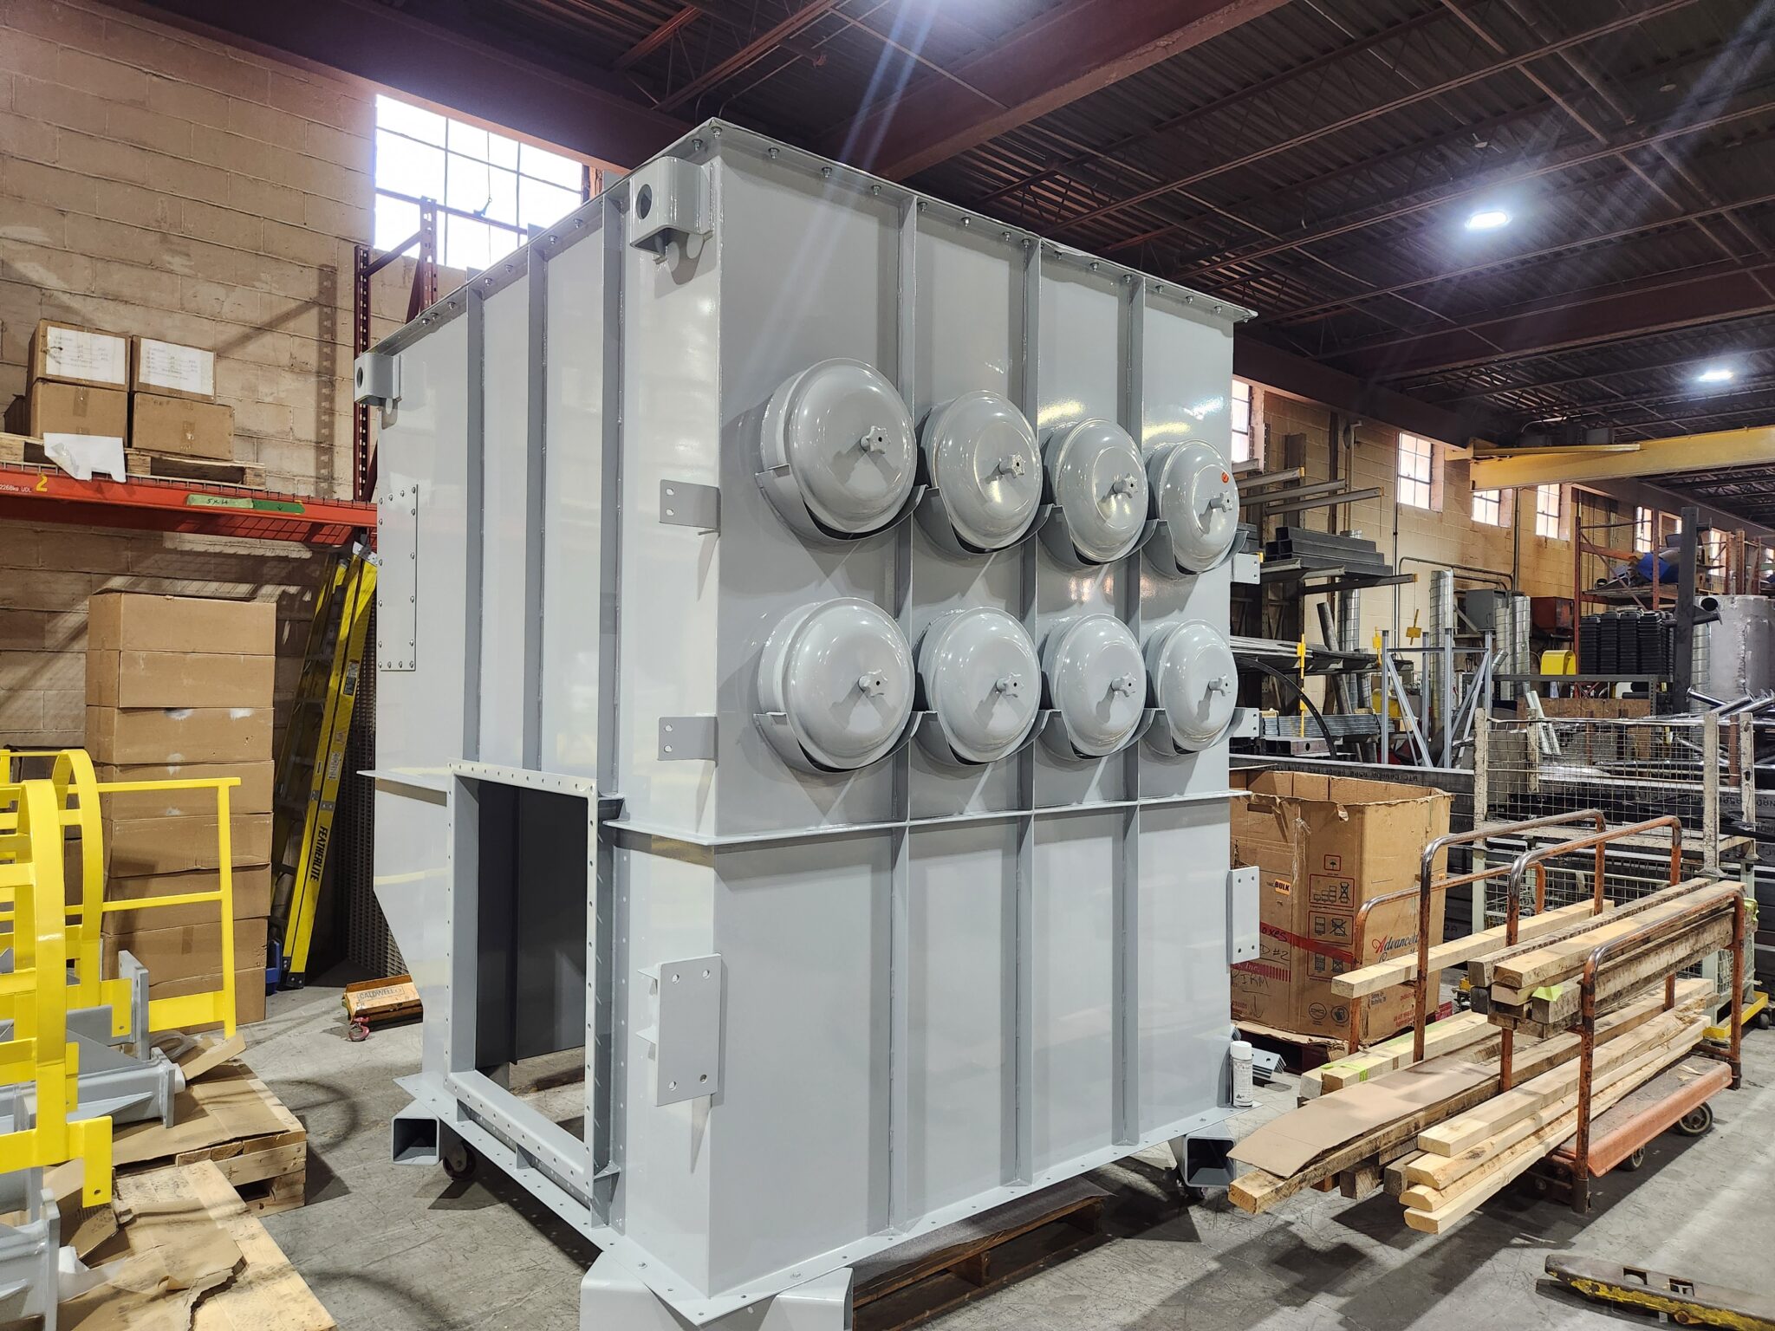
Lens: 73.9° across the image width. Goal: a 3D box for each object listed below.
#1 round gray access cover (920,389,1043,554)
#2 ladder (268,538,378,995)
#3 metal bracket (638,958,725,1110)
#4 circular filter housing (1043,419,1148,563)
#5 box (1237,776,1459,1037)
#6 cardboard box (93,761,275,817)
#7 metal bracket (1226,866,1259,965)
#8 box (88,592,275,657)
[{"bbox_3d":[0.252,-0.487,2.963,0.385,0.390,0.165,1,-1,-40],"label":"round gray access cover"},{"bbox_3d":[-3.170,0.515,6.630,0.170,2.420,0.600,13,-9,-39],"label":"ladder"},{"bbox_3d":[-0.460,0.784,2.573,0.157,0.300,0.122,1,-1,-40],"label":"metal bracket"},{"bbox_3d":[0.606,-0.485,3.304,0.402,0.402,0.191,1,-1,-40],"label":"circular filter housing"},{"bbox_3d":[2.065,1.120,5.870,1.030,1.010,1.200,0,-1,43],"label":"box"},{"bbox_3d":[-3.307,0.565,5.548,0.638,0.248,0.485,1,-1,-42],"label":"cardboard box"},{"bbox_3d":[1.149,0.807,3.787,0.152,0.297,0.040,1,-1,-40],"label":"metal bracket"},{"bbox_3d":[-3.296,-0.178,5.524,0.485,0.248,0.638,0,-1,42],"label":"box"}]

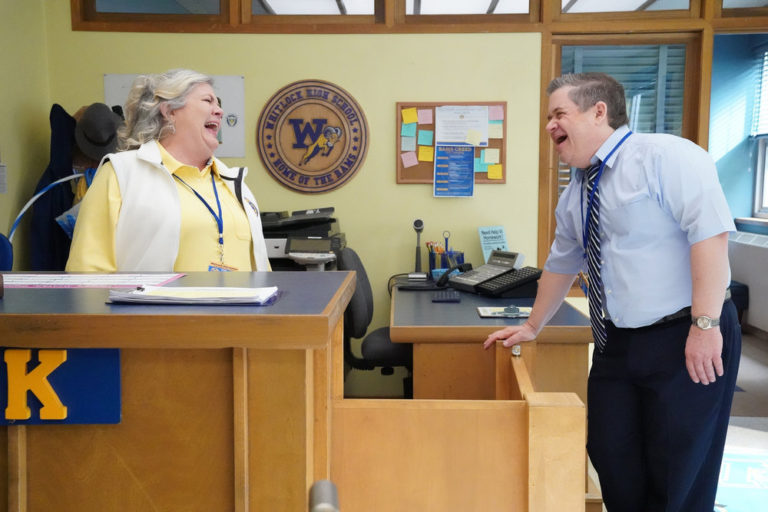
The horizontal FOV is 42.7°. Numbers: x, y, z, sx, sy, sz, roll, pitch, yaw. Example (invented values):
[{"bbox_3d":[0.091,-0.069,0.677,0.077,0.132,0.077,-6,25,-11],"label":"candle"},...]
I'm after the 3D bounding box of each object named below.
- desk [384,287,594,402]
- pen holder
[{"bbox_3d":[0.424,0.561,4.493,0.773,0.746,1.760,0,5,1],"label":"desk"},{"bbox_3d":[0.324,0.052,5.086,0.180,0.148,0.110,0,5,1],"label":"pen holder"}]

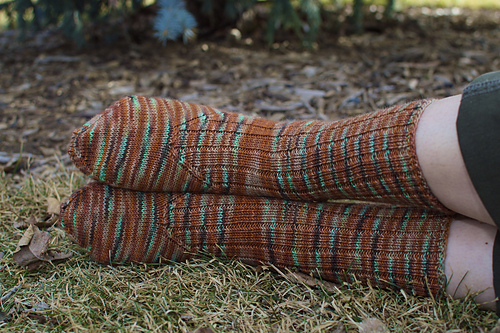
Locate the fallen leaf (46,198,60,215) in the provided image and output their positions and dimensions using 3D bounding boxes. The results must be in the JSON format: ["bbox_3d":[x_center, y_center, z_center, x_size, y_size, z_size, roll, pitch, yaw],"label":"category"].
[{"bbox_3d":[-0.239,0.049,0.880,0.025,0.020,0.020,0,17,0],"label":"fallen leaf"}]

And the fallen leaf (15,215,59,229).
[{"bbox_3d":[-0.252,0.065,0.852,0.045,0.016,0.025,0,17,0],"label":"fallen leaf"}]

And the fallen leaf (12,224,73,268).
[{"bbox_3d":[-0.227,0.088,0.788,0.060,0.030,0.050,0,17,0],"label":"fallen leaf"}]

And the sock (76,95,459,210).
[{"bbox_3d":[0.003,-0.018,0.740,0.350,0.100,0.115,3,17,10],"label":"sock"}]

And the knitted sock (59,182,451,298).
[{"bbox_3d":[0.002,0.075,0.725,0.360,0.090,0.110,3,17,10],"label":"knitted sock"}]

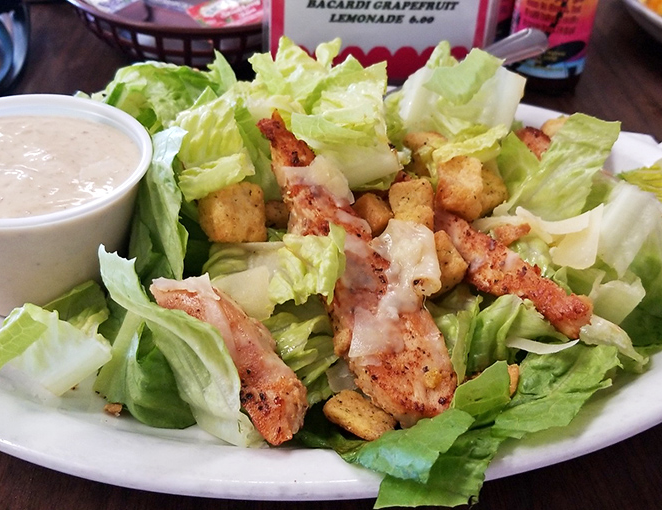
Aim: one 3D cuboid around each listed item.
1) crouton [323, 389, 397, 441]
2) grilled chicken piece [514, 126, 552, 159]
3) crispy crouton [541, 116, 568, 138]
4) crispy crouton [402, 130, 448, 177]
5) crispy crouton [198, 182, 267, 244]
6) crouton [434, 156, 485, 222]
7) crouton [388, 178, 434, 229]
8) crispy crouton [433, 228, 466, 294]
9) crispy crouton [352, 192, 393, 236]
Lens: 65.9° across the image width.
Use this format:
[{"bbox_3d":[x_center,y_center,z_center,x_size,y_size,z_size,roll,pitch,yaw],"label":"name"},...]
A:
[{"bbox_3d":[0.008,0.046,0.146,0.018,0.009,0.011,25,32,27],"label":"crouton"},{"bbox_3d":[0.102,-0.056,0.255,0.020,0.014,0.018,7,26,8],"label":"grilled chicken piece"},{"bbox_3d":[0.122,-0.068,0.275,0.014,0.012,0.013,-7,41,-8],"label":"crispy crouton"},{"bbox_3d":[0.041,-0.043,0.220,0.018,0.015,0.015,0,40,0],"label":"crispy crouton"},{"bbox_3d":[-0.035,-0.015,0.183,0.019,0.018,0.018,-10,23,-11],"label":"crispy crouton"},{"bbox_3d":[0.051,-0.027,0.201,0.018,0.018,0.018,3,71,4],"label":"crouton"},{"bbox_3d":[0.031,-0.018,0.198,0.017,0.016,0.016,0,38,0],"label":"crouton"},{"bbox_3d":[0.037,0.003,0.175,0.015,0.015,0.015,-29,48,-29],"label":"crispy crouton"},{"bbox_3d":[0.015,-0.015,0.194,0.013,0.014,0.013,24,46,26],"label":"crispy crouton"}]

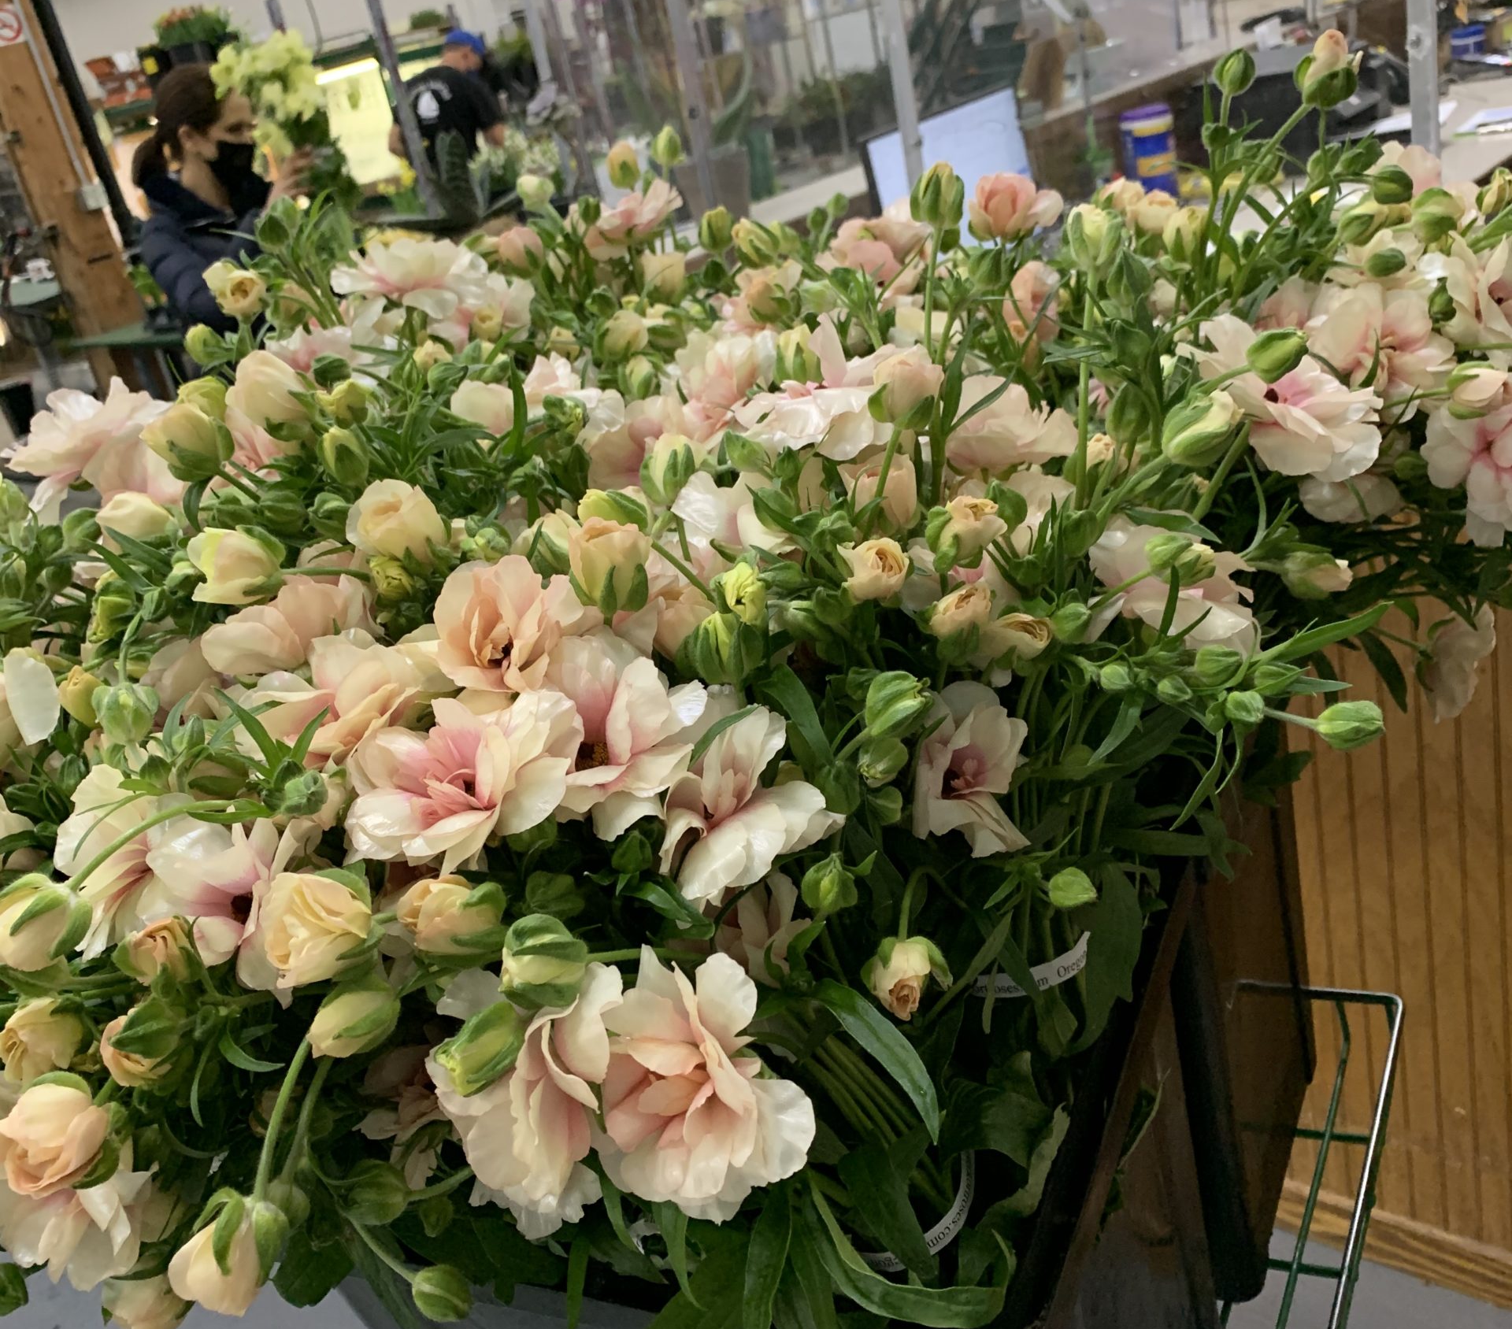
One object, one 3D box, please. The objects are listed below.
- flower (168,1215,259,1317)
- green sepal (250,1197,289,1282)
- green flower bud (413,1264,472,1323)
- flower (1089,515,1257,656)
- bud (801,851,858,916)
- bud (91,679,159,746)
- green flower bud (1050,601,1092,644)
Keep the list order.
[{"bbox_3d":[-0.186,0.206,0.520,0.029,0.034,0.029,18,3,-6],"label":"flower"},{"bbox_3d":[-0.161,0.190,0.500,0.014,0.027,0.016,-6,-3,0],"label":"green sepal"},{"bbox_3d":[-0.111,0.222,0.535,0.021,0.021,0.021,-21,39,-28],"label":"green flower bud"},{"bbox_3d":[0.177,-0.034,0.640,0.067,0.052,0.042,-15,31,-14],"label":"flower"},{"bbox_3d":[0.026,0.078,0.540,0.020,0.022,0.020,6,12,0],"label":"bud"},{"bbox_3d":[-0.250,0.020,0.600,0.026,0.026,0.026,-7,60,0],"label":"bud"},{"bbox_3d":[0.152,-0.021,0.730,0.022,0.020,0.020,-41,-6,15],"label":"green flower bud"}]

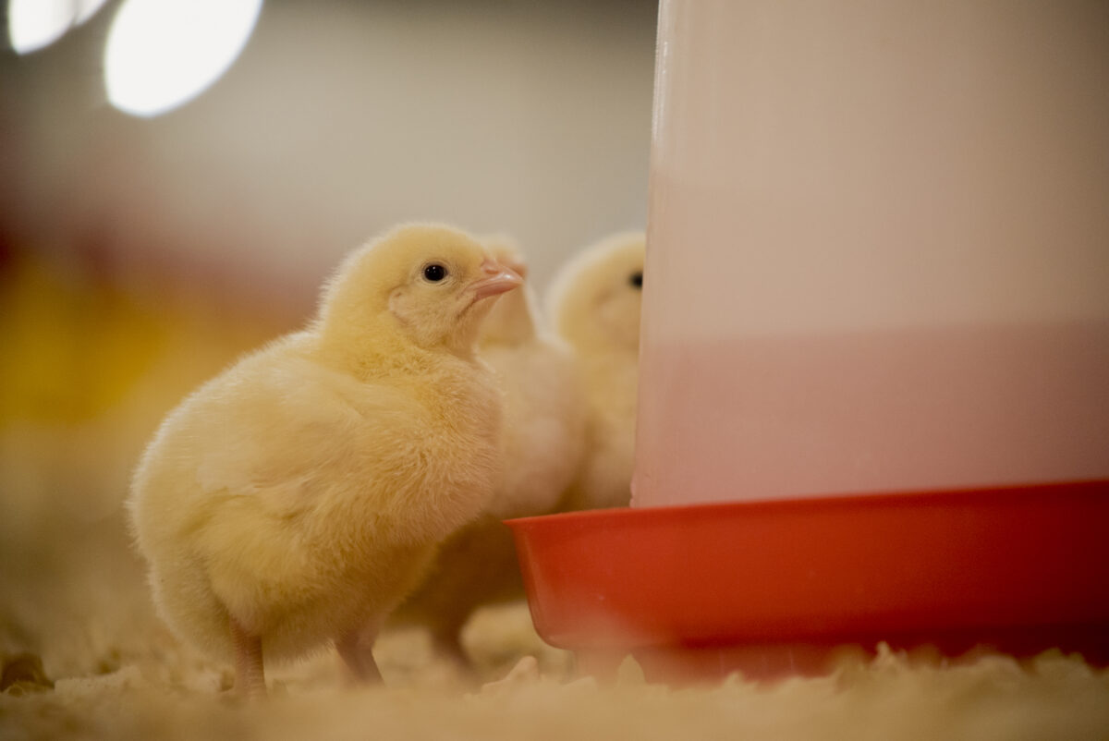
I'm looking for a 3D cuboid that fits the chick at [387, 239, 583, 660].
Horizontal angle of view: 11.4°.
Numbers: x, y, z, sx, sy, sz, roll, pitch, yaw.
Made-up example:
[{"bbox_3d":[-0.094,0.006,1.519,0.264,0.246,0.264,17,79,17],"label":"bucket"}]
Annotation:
[{"bbox_3d":[-0.027,0.022,1.350,0.088,0.110,0.063,0,-1,38],"label":"chick"}]

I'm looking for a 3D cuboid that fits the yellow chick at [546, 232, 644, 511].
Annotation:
[{"bbox_3d":[0.009,0.022,1.410,0.088,0.115,0.063,0,-1,30],"label":"yellow chick"}]

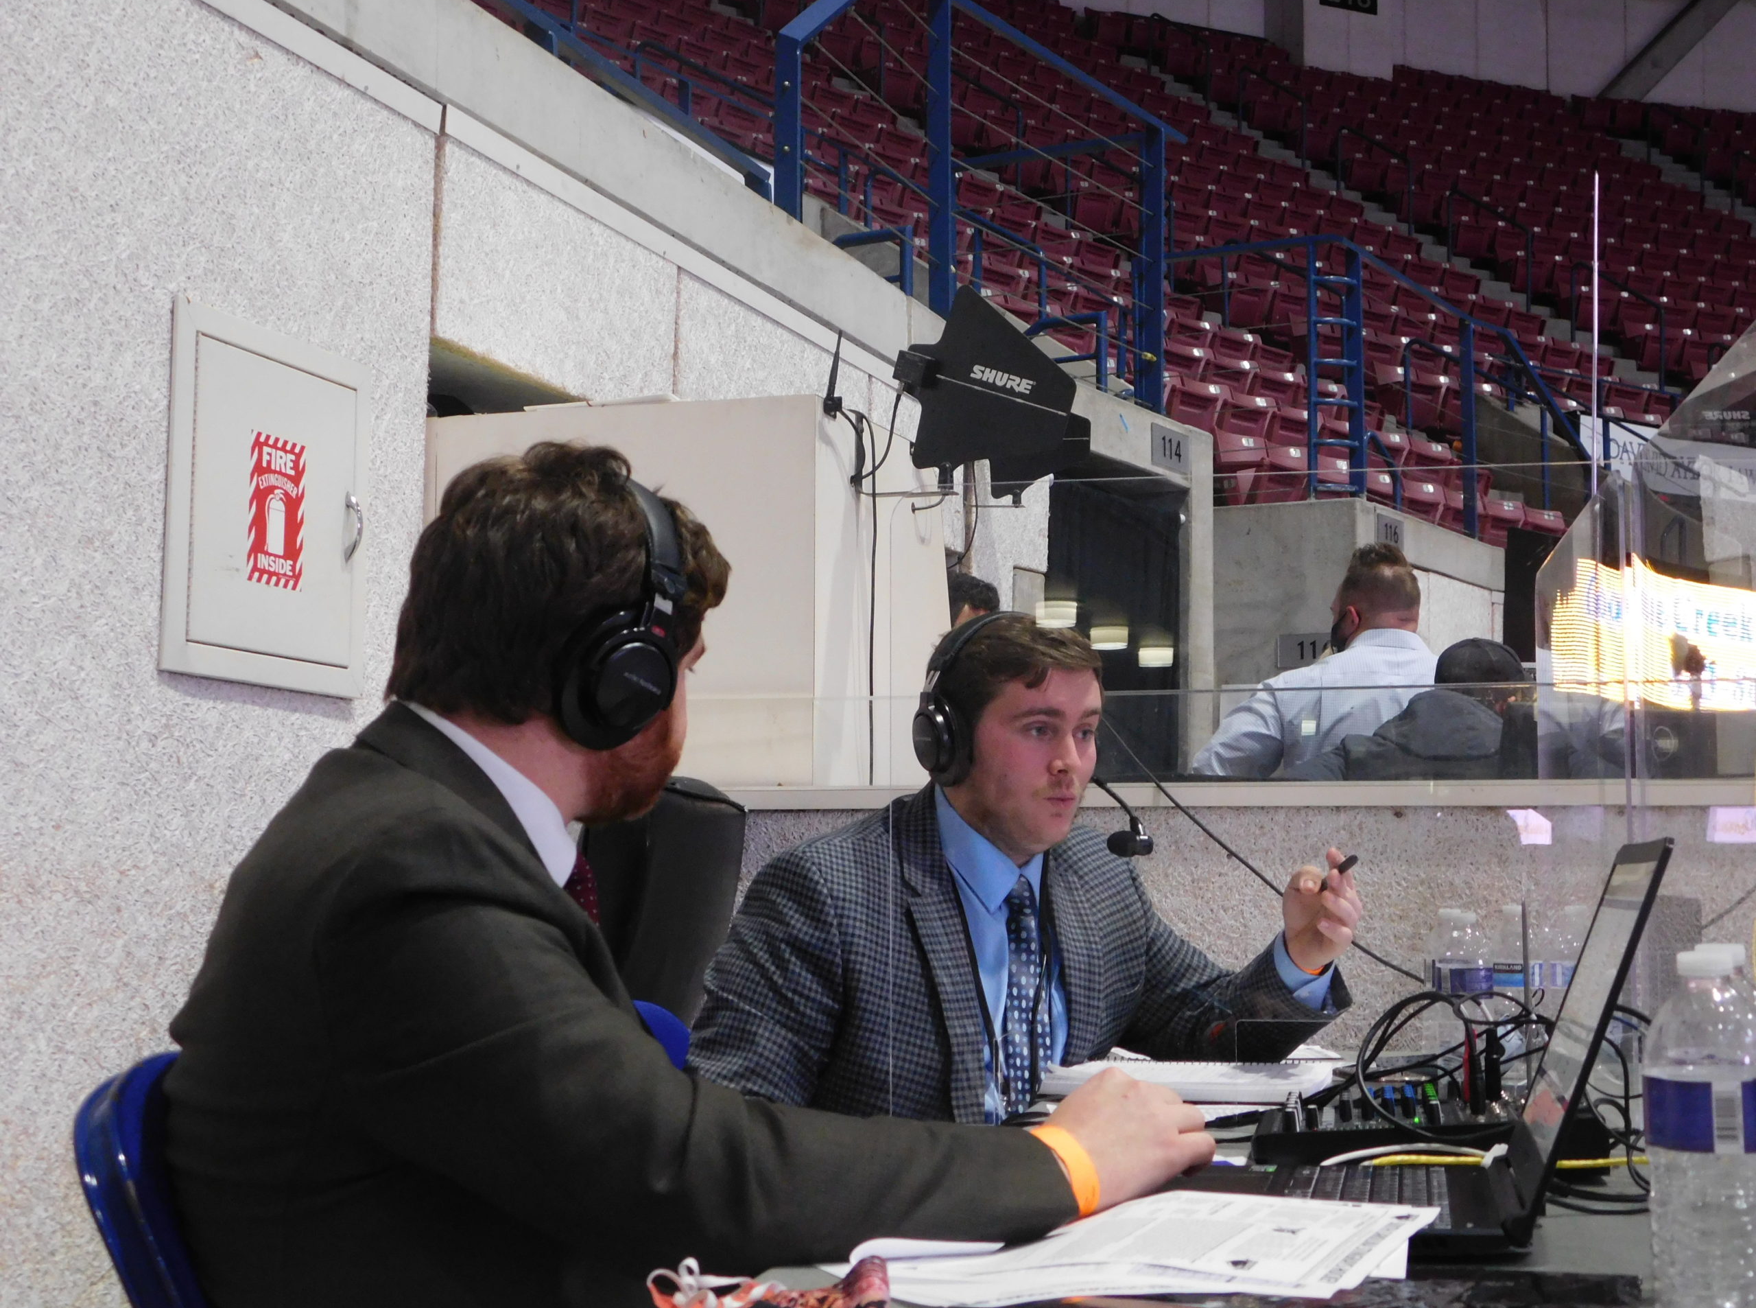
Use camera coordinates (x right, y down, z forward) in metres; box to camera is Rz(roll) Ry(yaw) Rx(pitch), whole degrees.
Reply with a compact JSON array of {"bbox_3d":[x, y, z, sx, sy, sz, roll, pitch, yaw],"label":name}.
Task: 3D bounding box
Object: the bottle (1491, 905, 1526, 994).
[{"bbox_3d":[0.809,0.423,3.300,0.065,0.203,0.065,0,-5,0],"label":"bottle"}]

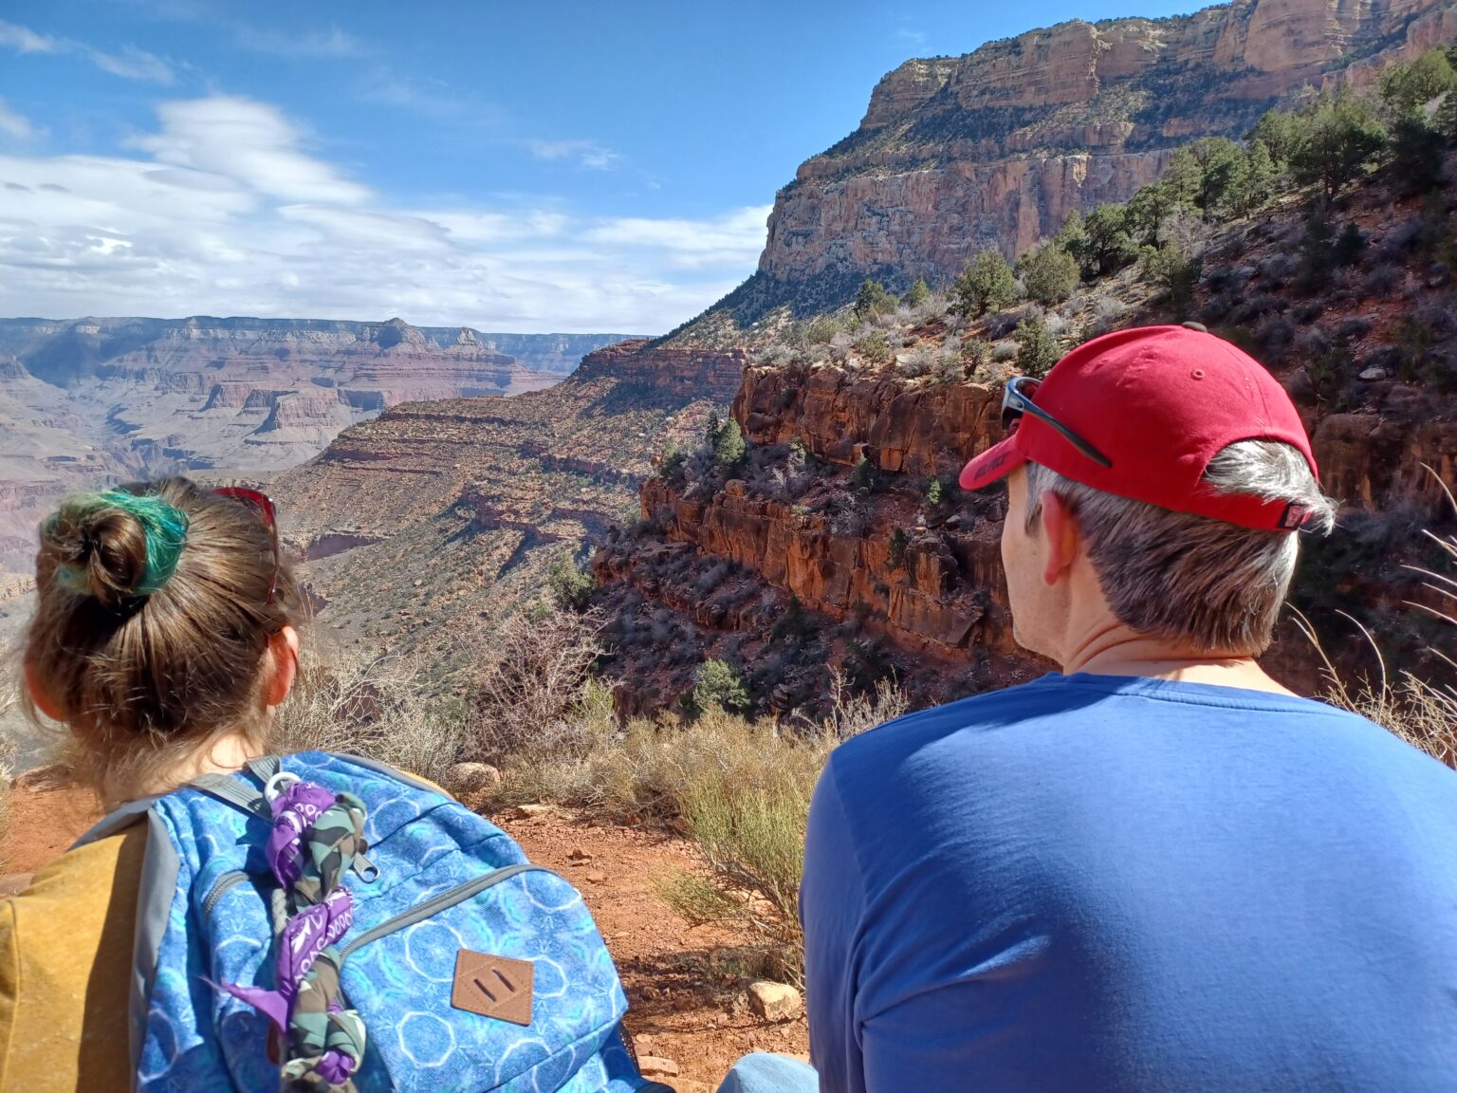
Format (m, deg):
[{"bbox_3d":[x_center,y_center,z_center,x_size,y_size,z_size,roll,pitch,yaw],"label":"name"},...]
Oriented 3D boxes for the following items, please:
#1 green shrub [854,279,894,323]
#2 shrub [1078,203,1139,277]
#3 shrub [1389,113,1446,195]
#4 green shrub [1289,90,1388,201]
[{"bbox_3d":[7.480,-12.620,54.000,2.030,2.190,1.960,1,8,8],"label":"green shrub"},{"bbox_3d":[16.600,-13.390,46.000,2.530,3.110,2.450,3,8,19],"label":"shrub"},{"bbox_3d":[25.550,-14.490,39.000,1.910,2.920,1.850,5,9,32],"label":"shrub"},{"bbox_3d":[23.770,-15.610,41.000,3.340,4.130,3.240,4,9,29],"label":"green shrub"}]

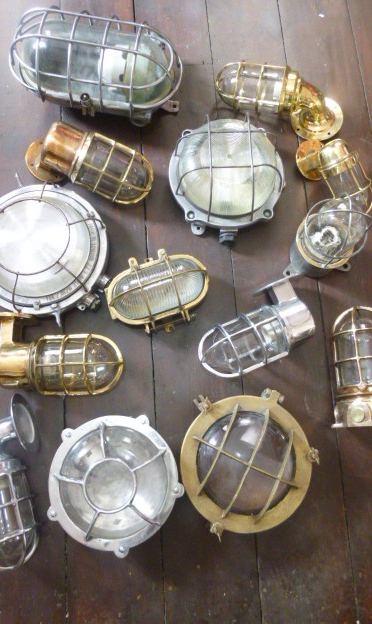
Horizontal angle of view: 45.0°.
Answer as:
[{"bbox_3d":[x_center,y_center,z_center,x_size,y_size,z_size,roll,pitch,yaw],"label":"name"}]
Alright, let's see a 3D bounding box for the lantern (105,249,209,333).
[{"bbox_3d":[-0.060,-0.044,0.978,0.232,0.105,0.160,-14,79,-5],"label":"lantern"}]

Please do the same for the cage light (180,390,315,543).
[{"bbox_3d":[0.119,0.299,0.898,0.275,0.125,0.285,20,78,3],"label":"cage light"}]

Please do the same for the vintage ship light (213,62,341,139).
[{"bbox_3d":[0.236,-0.524,1.075,0.325,0.140,0.130,12,78,2],"label":"vintage ship light"}]

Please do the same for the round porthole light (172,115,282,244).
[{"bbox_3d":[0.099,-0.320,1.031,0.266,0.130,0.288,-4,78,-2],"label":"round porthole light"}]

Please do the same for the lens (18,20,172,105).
[{"bbox_3d":[-0.211,-0.585,1.032,0.345,0.080,0.165,7,78,0],"label":"lens"}]

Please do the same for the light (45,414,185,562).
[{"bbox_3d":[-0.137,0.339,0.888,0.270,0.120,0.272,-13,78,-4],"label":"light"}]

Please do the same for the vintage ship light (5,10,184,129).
[{"bbox_3d":[-0.213,-0.576,1.054,0.410,0.172,0.235,7,78,0],"label":"vintage ship light"}]

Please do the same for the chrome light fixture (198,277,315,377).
[{"bbox_3d":[0.155,0.039,0.957,0.268,0.116,0.146,-22,79,-6],"label":"chrome light fixture"}]

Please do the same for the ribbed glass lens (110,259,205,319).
[{"bbox_3d":[-0.060,-0.052,0.955,0.200,0.052,0.110,-14,79,-5],"label":"ribbed glass lens"}]

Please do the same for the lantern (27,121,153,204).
[{"bbox_3d":[-0.233,-0.341,1.020,0.325,0.150,0.122,27,78,5],"label":"lantern"}]

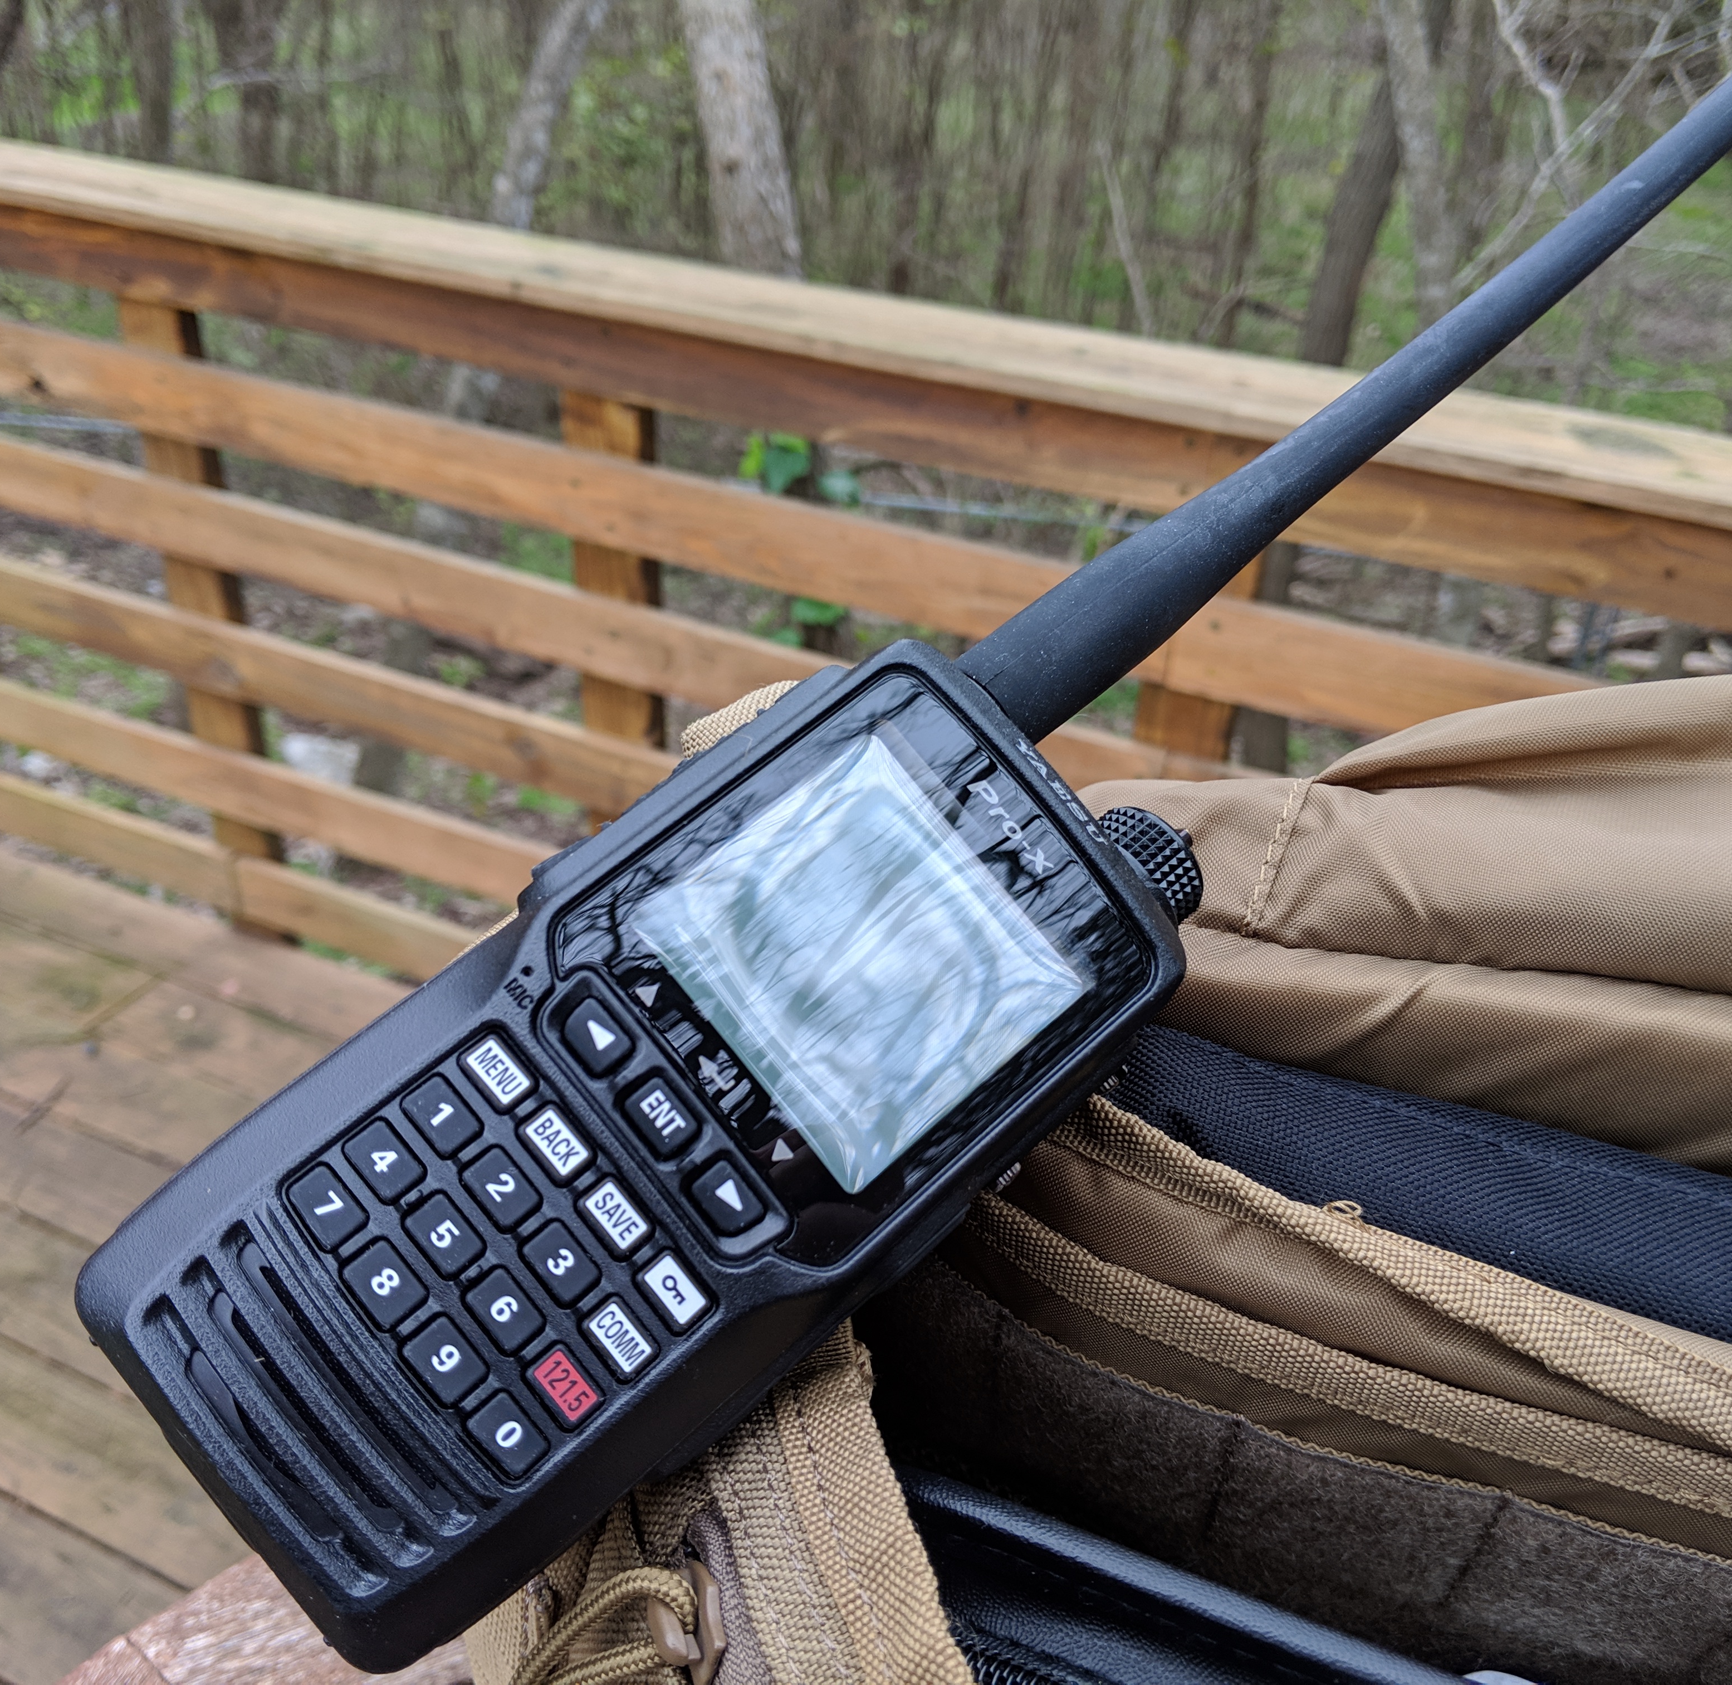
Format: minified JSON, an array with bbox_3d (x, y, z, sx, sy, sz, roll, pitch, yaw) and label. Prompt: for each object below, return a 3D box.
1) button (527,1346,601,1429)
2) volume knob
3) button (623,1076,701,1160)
[{"bbox_3d":[-0.033,0.060,0.193,0.005,0.002,0.007,-39,87,-20],"label":"button"},{"bbox_3d":[0.037,0.004,0.242,0.009,0.018,0.018,-39,87,-20],"label":"volume knob"},{"bbox_3d":[-0.024,0.032,0.204,0.006,0.002,0.007,-39,87,-20],"label":"button"}]

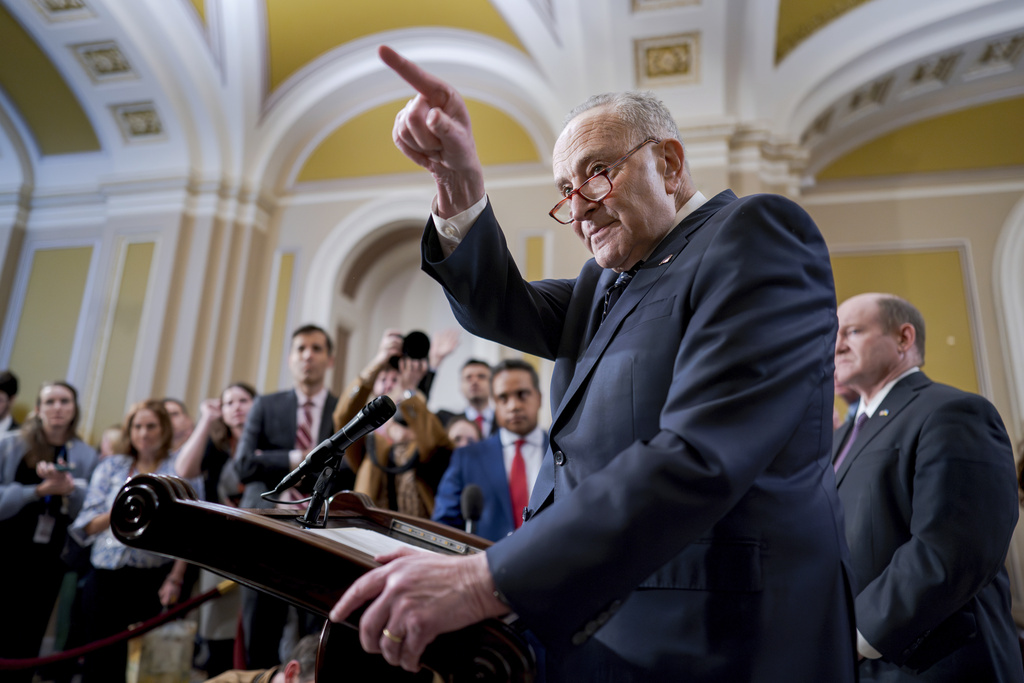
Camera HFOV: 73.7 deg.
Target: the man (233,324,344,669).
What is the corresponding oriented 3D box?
[{"bbox_3d":[-0.784,0.824,2.332,0.510,1.857,0.380,4,-15,-9],"label":"man"}]

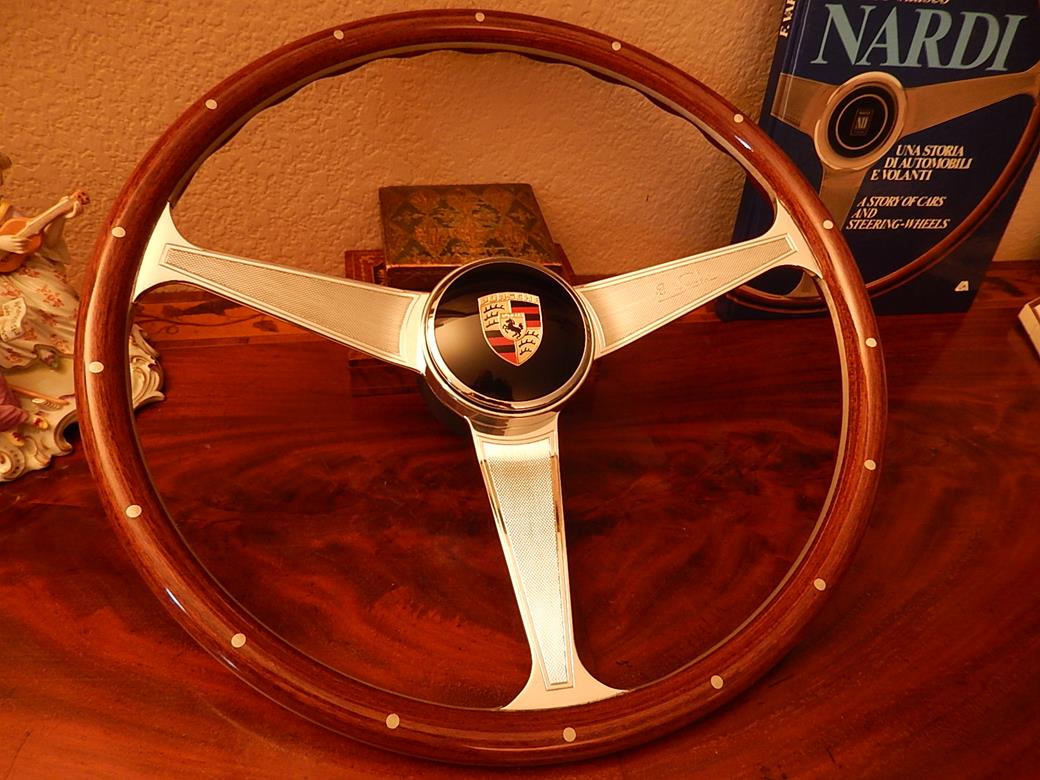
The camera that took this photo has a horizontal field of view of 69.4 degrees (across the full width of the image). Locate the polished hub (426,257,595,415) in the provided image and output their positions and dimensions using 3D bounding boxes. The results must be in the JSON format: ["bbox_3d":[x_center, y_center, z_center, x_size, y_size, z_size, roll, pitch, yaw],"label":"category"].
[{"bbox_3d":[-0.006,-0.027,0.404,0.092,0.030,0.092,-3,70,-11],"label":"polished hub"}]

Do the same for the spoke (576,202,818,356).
[{"bbox_3d":[0.098,-0.060,0.433,0.143,0.010,0.056,-21,74,-4],"label":"spoke"}]

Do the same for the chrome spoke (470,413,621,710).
[{"bbox_3d":[0.007,0.078,0.363,0.056,0.010,0.143,-3,57,-11],"label":"chrome spoke"}]

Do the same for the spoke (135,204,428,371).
[{"bbox_3d":[-0.117,-0.050,0.390,0.143,0.010,0.056,16,67,-17],"label":"spoke"}]

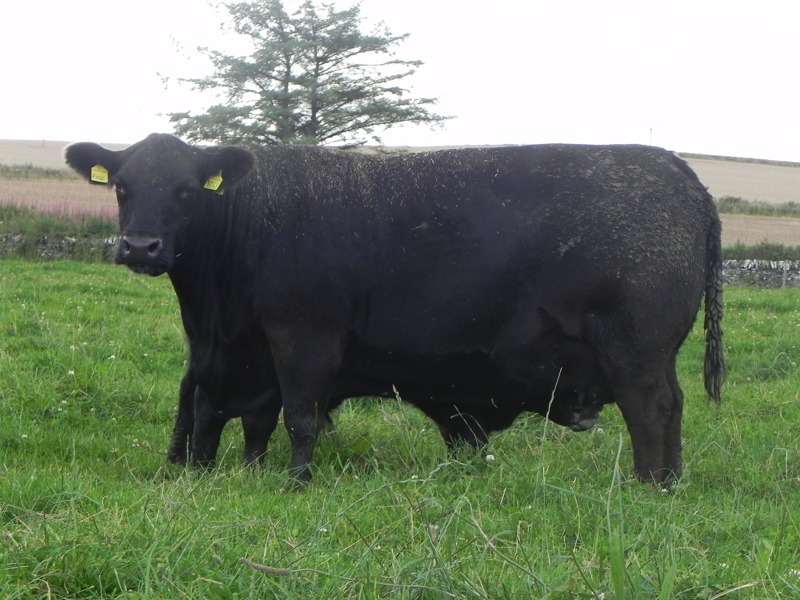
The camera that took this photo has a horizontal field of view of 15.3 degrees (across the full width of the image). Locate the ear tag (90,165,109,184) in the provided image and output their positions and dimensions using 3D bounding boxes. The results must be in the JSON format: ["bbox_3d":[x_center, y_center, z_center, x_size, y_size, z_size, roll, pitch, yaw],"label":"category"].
[{"bbox_3d":[-1.083,-0.454,10.750,0.061,0.069,0.012,2,2,5],"label":"ear tag"}]

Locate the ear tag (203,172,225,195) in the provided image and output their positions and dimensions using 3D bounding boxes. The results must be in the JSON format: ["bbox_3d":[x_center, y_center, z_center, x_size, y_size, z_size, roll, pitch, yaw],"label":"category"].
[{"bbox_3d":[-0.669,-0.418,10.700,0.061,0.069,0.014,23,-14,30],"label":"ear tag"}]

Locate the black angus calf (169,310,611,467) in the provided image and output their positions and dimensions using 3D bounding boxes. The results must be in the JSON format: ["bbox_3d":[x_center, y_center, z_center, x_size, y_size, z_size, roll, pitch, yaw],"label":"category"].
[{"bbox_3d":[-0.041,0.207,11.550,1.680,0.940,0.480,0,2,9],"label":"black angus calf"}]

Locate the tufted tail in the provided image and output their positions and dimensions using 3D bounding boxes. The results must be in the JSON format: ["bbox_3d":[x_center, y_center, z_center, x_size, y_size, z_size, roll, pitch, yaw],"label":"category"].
[{"bbox_3d":[1.157,0.028,11.000,0.080,0.700,0.080,0,2,0],"label":"tufted tail"}]

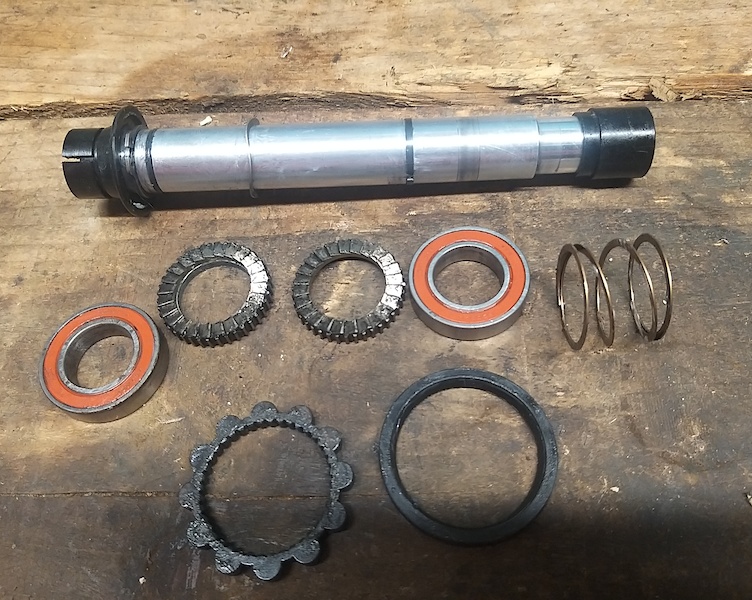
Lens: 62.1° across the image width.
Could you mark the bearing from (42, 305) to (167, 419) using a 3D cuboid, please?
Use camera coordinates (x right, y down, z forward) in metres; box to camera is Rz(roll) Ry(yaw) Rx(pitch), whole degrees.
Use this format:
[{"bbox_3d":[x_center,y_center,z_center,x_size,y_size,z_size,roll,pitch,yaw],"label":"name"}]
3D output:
[{"bbox_3d":[-0.069,0.015,0.159,0.030,0.007,0.030,-10,60,0],"label":"bearing"}]

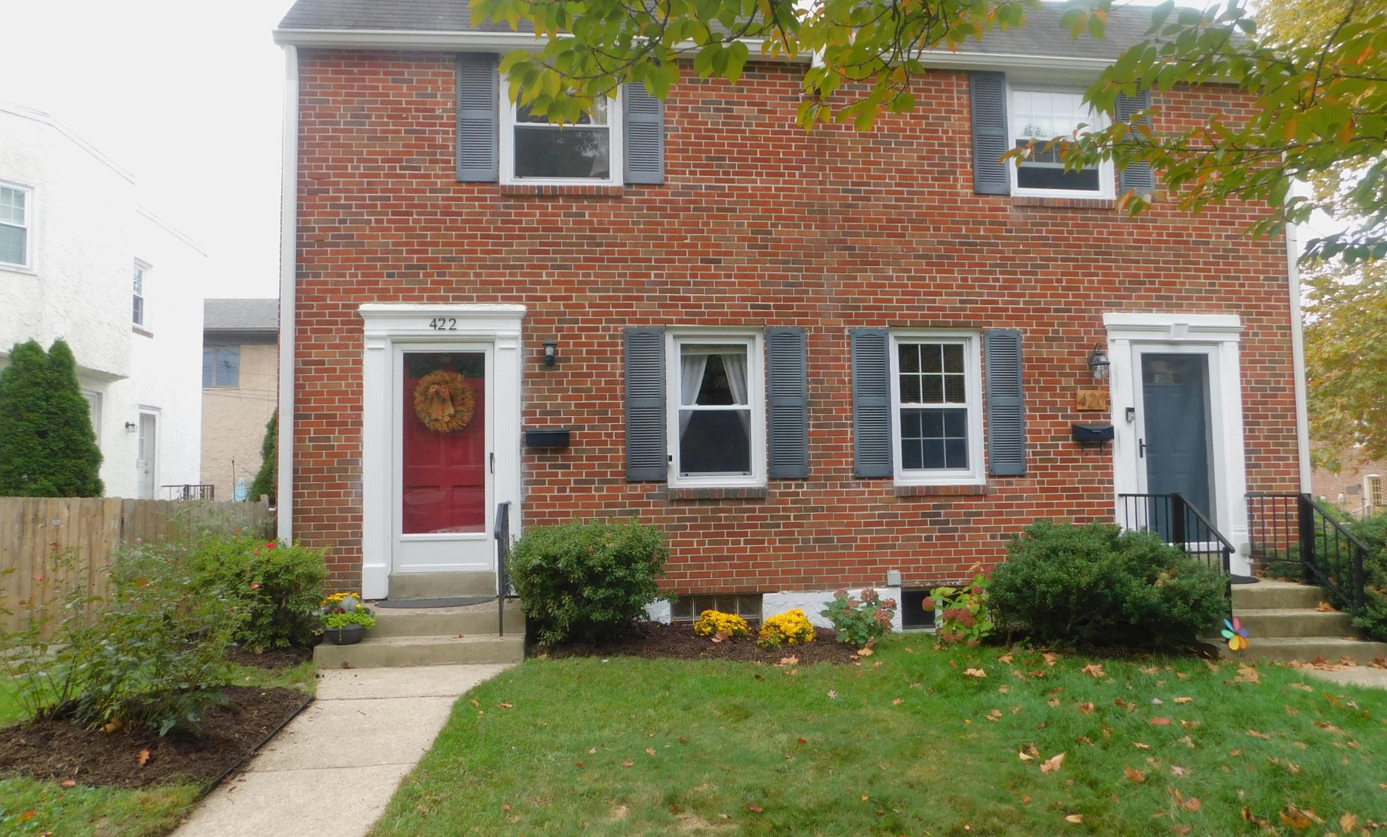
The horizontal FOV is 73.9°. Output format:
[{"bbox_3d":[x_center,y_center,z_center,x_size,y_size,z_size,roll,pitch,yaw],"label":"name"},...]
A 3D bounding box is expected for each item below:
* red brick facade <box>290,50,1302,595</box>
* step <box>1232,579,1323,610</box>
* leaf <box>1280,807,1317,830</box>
[{"bbox_3d":[1.207,-0.880,8.732,9.550,4.950,0.300,0,-4,-7],"label":"red brick facade"},{"bbox_3d":[4.734,1.597,8.421,1.420,0.177,0.885,0,-4,-7],"label":"step"},{"bbox_3d":[2.837,1.881,4.352,0.155,0.060,0.120,-3,-4,32],"label":"leaf"}]

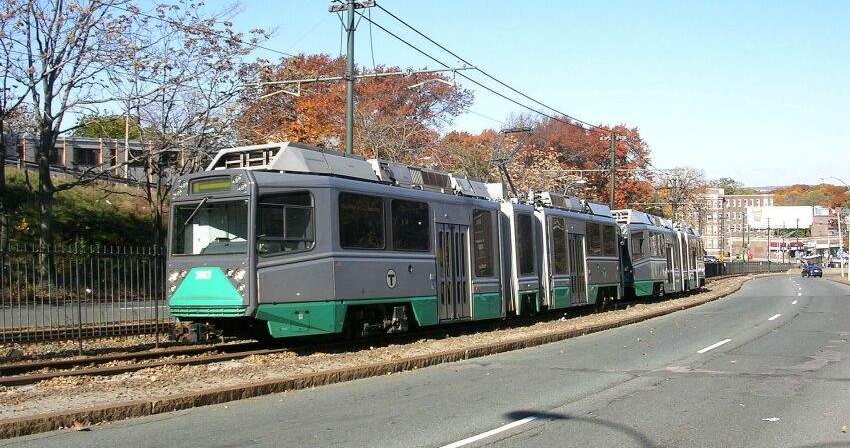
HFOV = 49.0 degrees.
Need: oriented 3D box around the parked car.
[{"bbox_3d":[44.306,5.422,107.000,1.780,1.470,4.500,0,-1,10],"label":"parked car"}]

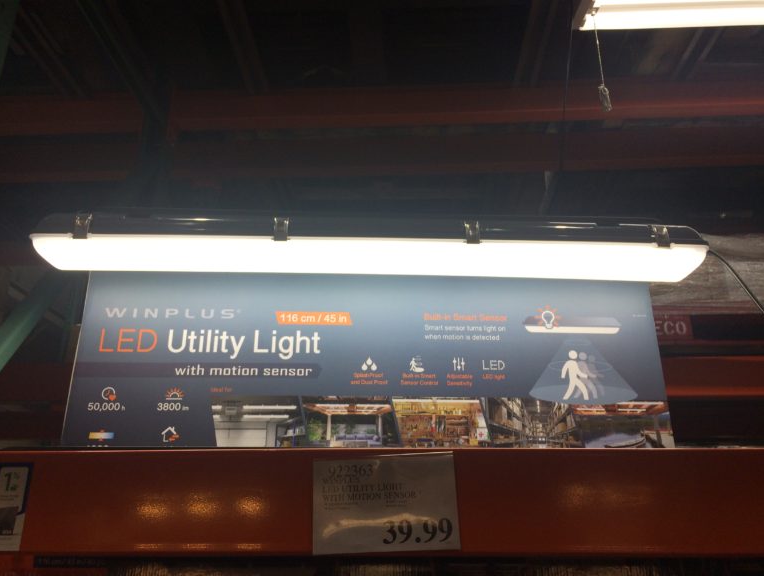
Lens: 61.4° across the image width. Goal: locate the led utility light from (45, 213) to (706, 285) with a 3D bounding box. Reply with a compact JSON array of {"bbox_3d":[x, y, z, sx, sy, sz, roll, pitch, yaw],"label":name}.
[{"bbox_3d":[-0.010,-0.071,1.141,1.160,0.096,0.115,1,-20,-2],"label":"led utility light"}]

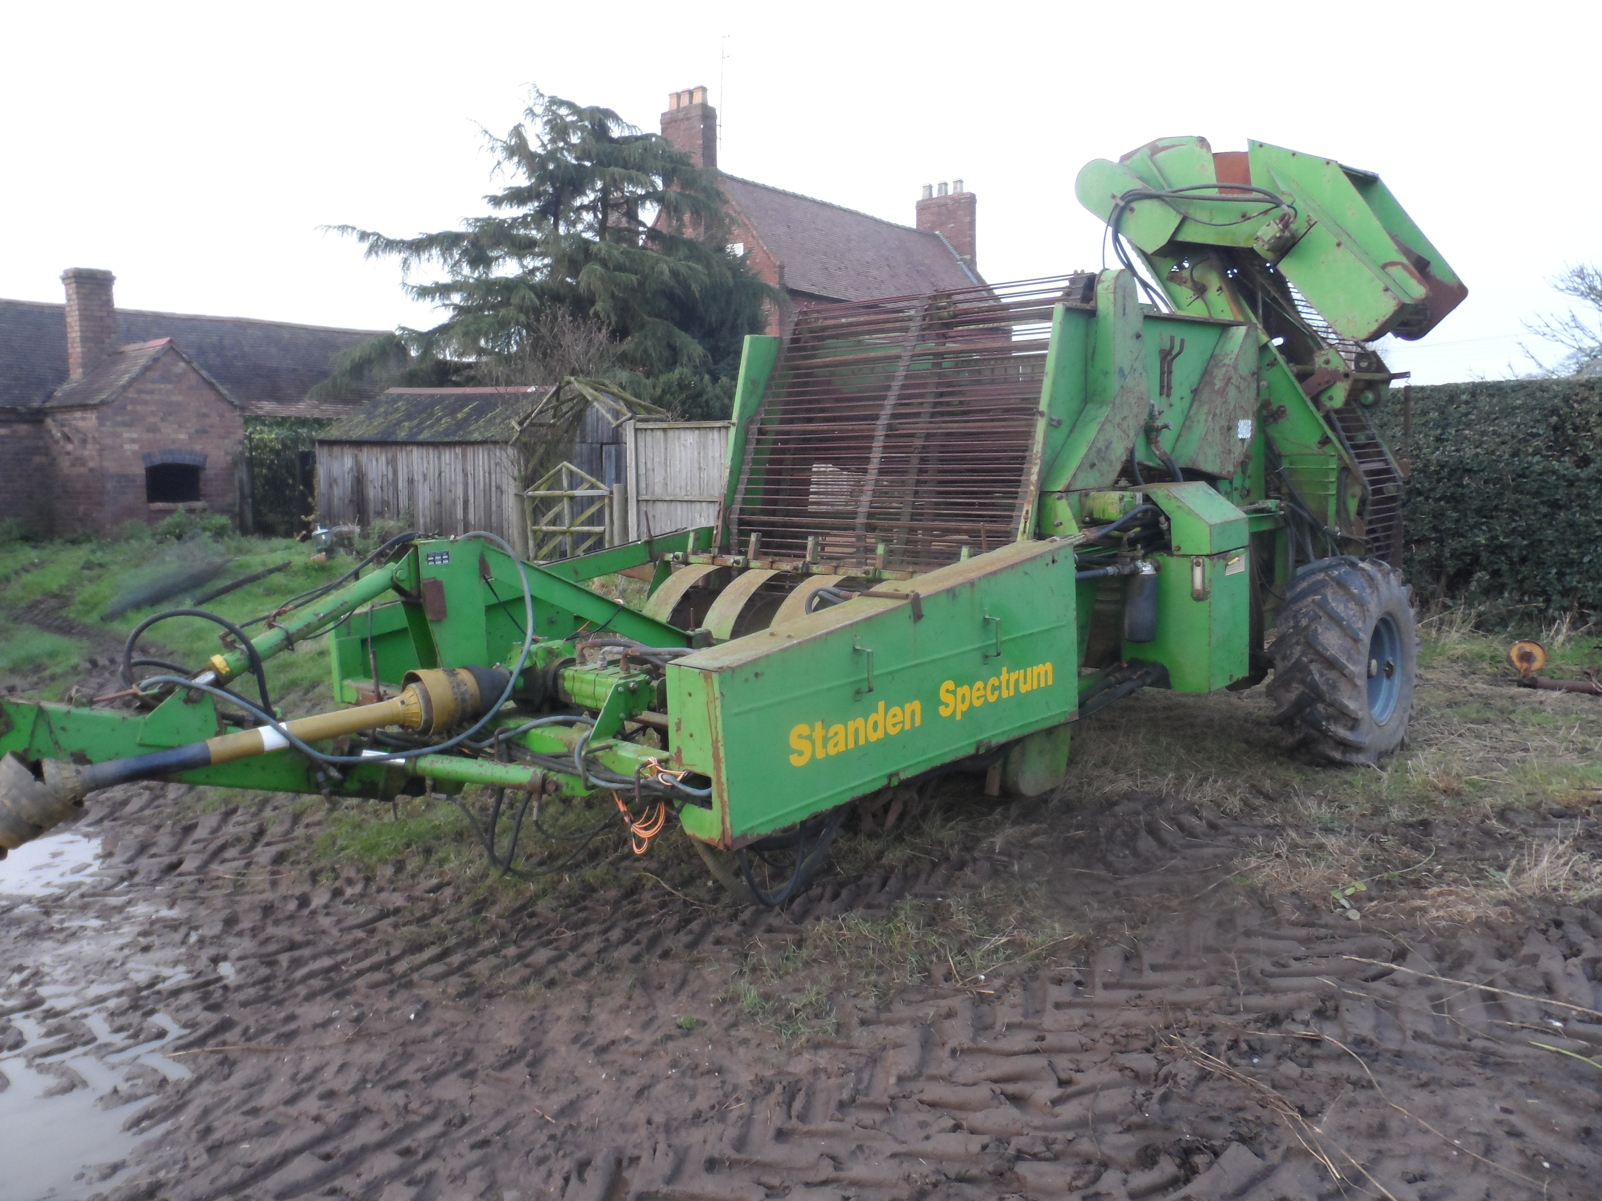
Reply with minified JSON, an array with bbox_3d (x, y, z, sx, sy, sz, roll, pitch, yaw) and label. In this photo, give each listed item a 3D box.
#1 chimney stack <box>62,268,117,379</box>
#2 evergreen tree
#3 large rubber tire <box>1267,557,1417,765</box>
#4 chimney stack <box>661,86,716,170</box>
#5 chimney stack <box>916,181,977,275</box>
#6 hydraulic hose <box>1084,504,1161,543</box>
[{"bbox_3d":[-11.015,-4.267,17.200,0.620,1.607,0.550,8,11,44],"label":"chimney stack"},{"bbox_3d":[-4.803,-5.540,21.500,8.500,8.100,7.600,1,8,0],"label":"evergreen tree"},{"bbox_3d":[2.888,0.326,5.913,0.430,1.069,1.080,8,11,43],"label":"large rubber tire"},{"bbox_3d":[-3.062,-12.874,30.300,1.580,2.000,0.520,7,10,39],"label":"chimney stack"},{"bbox_3d":[5.040,-12.928,38.700,2.100,3.000,0.500,7,10,39],"label":"chimney stack"},{"bbox_3d":[1.407,-0.336,4.850,0.120,0.200,0.500,7,10,38],"label":"hydraulic hose"}]

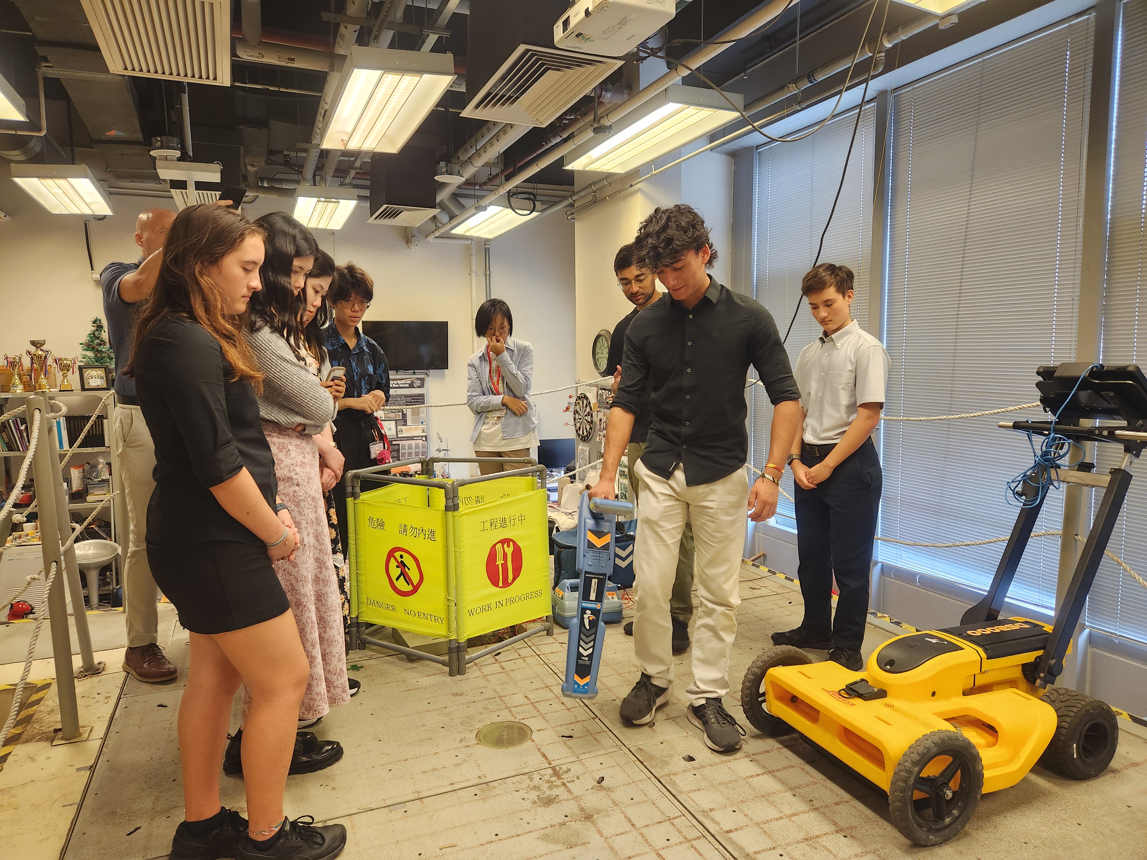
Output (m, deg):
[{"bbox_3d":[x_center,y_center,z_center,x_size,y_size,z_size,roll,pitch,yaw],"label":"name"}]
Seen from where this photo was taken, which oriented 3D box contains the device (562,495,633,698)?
[{"bbox_3d":[0.074,0.526,2.330,0.135,0.665,0.260,3,6,-20],"label":"device"}]

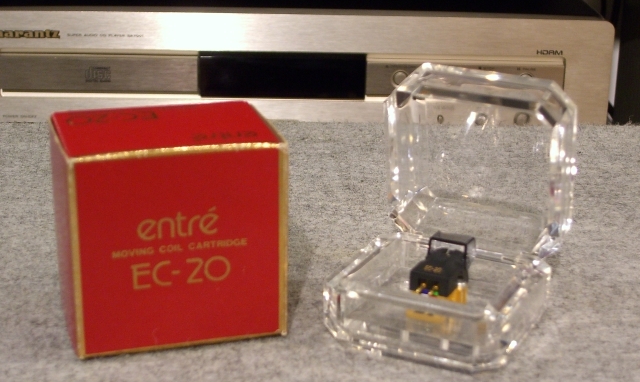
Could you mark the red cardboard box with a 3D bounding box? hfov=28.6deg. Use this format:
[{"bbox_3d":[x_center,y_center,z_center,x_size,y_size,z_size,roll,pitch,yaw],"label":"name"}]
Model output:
[{"bbox_3d":[-0.063,0.015,0.528,0.086,0.084,0.059,-5,21,-17],"label":"red cardboard box"}]

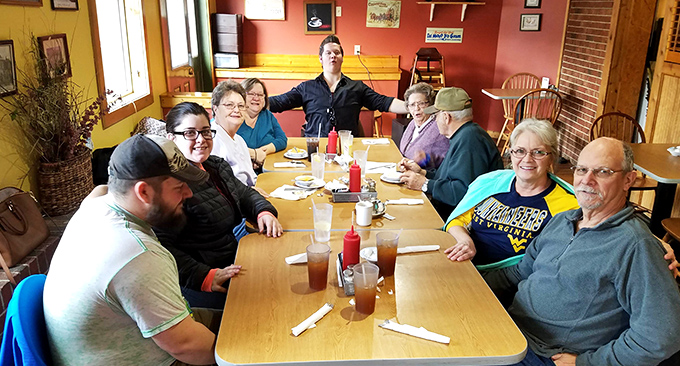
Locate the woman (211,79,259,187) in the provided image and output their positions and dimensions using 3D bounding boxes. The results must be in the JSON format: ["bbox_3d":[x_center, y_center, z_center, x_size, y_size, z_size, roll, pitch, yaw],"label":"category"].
[{"bbox_3d":[-0.477,0.099,2.949,0.740,1.320,0.500,11,21,28],"label":"woman"}]

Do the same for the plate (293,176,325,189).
[{"bbox_3d":[-0.171,-0.002,2.924,0.180,0.026,0.180,0,19,-3],"label":"plate"}]

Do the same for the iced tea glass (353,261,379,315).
[{"bbox_3d":[0.082,0.340,1.623,0.081,0.148,0.081,-1,18,-4],"label":"iced tea glass"}]

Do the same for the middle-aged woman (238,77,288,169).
[{"bbox_3d":[-0.506,-0.138,3.776,0.500,1.240,0.720,-17,25,-42],"label":"middle-aged woman"}]

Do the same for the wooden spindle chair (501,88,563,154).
[{"bbox_3d":[2.047,-0.600,5.705,0.500,0.950,0.550,0,19,-3],"label":"wooden spindle chair"}]

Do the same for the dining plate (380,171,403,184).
[{"bbox_3d":[0.331,-0.023,2.911,0.180,0.035,0.180,-1,18,-4],"label":"dining plate"}]

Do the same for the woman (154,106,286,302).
[{"bbox_3d":[-0.470,0.351,2.158,0.750,1.350,0.560,9,20,24],"label":"woman"}]

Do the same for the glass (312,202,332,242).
[{"bbox_3d":[-0.069,0.169,2.139,0.081,0.148,0.081,-1,18,-4],"label":"glass"}]

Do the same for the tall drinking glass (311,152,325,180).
[{"bbox_3d":[-0.124,-0.092,2.928,0.081,0.148,0.081,-1,18,-4],"label":"tall drinking glass"}]

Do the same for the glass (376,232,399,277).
[{"bbox_3d":[0.177,0.273,1.927,0.085,0.155,0.085,0,19,-3],"label":"glass"}]

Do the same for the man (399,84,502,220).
[{"bbox_3d":[0.634,0.096,2.969,0.720,1.270,0.580,2,18,6],"label":"man"}]

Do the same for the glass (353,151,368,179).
[{"bbox_3d":[0.124,-0.107,3.050,0.085,0.153,0.085,0,19,-3],"label":"glass"}]

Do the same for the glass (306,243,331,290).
[{"bbox_3d":[-0.073,0.292,1.763,0.081,0.148,0.081,-1,18,-4],"label":"glass"}]

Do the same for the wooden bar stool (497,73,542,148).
[{"bbox_3d":[2.269,-0.847,6.393,0.520,0.950,0.560,3,18,8],"label":"wooden bar stool"}]

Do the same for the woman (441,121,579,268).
[{"bbox_3d":[0.680,0.408,2.041,0.600,1.260,0.720,18,25,42],"label":"woman"}]

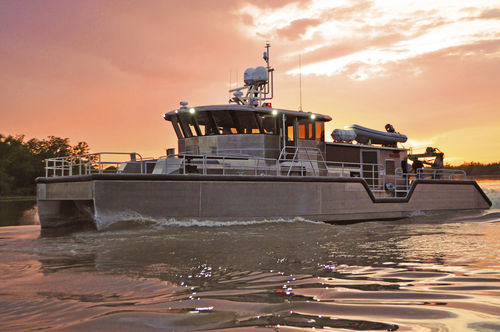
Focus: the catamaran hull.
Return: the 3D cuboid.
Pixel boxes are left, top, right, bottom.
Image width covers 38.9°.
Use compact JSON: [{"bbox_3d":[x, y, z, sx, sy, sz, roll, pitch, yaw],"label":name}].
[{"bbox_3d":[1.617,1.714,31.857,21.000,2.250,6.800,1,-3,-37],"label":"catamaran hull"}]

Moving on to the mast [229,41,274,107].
[{"bbox_3d":[0.070,-4.030,30.800,1.400,2.800,1.550,1,-3,-37],"label":"mast"}]

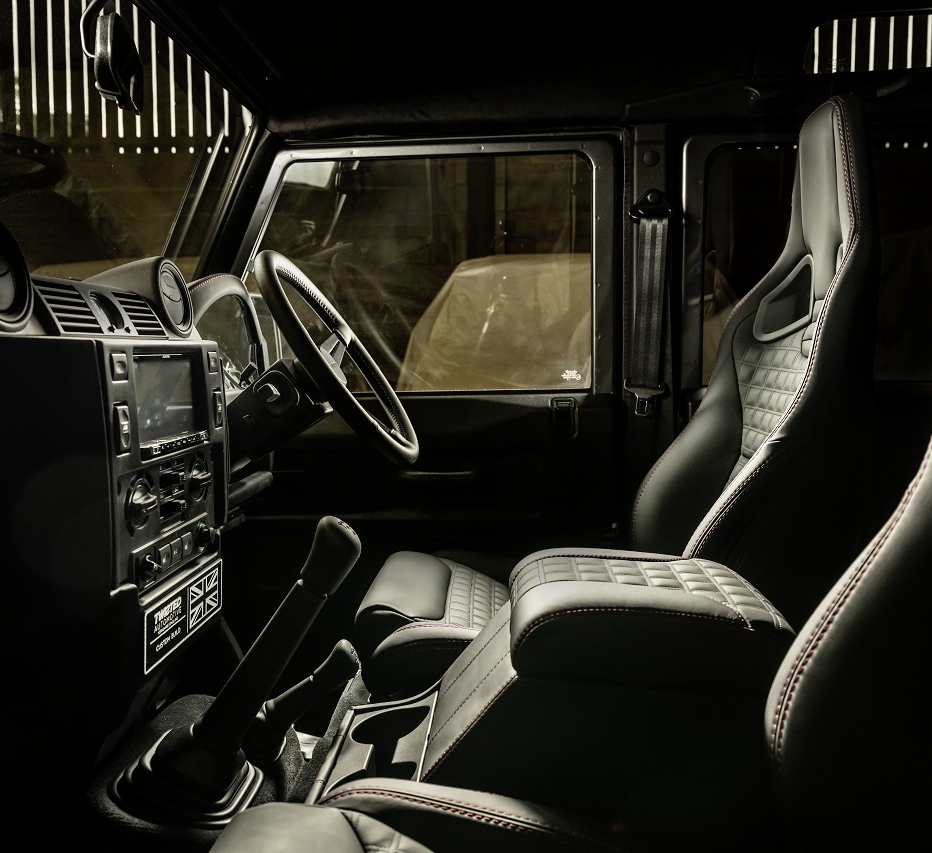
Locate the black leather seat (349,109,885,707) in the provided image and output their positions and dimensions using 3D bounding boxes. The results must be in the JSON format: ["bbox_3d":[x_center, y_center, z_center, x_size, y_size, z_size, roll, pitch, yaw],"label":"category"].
[{"bbox_3d":[0.207,-0.074,1.226,0.697,0.795,0.510,-1,5,4],"label":"black leather seat"}]

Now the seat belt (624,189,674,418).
[{"bbox_3d":[0.321,-0.215,1.490,0.083,0.400,0.055,-1,5,4],"label":"seat belt"}]

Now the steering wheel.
[{"bbox_3d":[-0.197,-0.087,1.240,0.085,0.370,0.370,-34,2,6],"label":"steering wheel"}]

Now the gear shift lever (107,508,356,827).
[{"bbox_3d":[-0.225,0.242,0.876,0.240,0.280,0.140,-1,5,4],"label":"gear shift lever"}]

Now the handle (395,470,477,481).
[{"bbox_3d":[-0.055,0.089,1.530,0.147,0.025,0.040,-1,5,4],"label":"handle"}]

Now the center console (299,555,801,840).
[{"bbox_3d":[0.090,0.262,0.887,0.465,0.255,0.235,-1,5,4],"label":"center console"}]

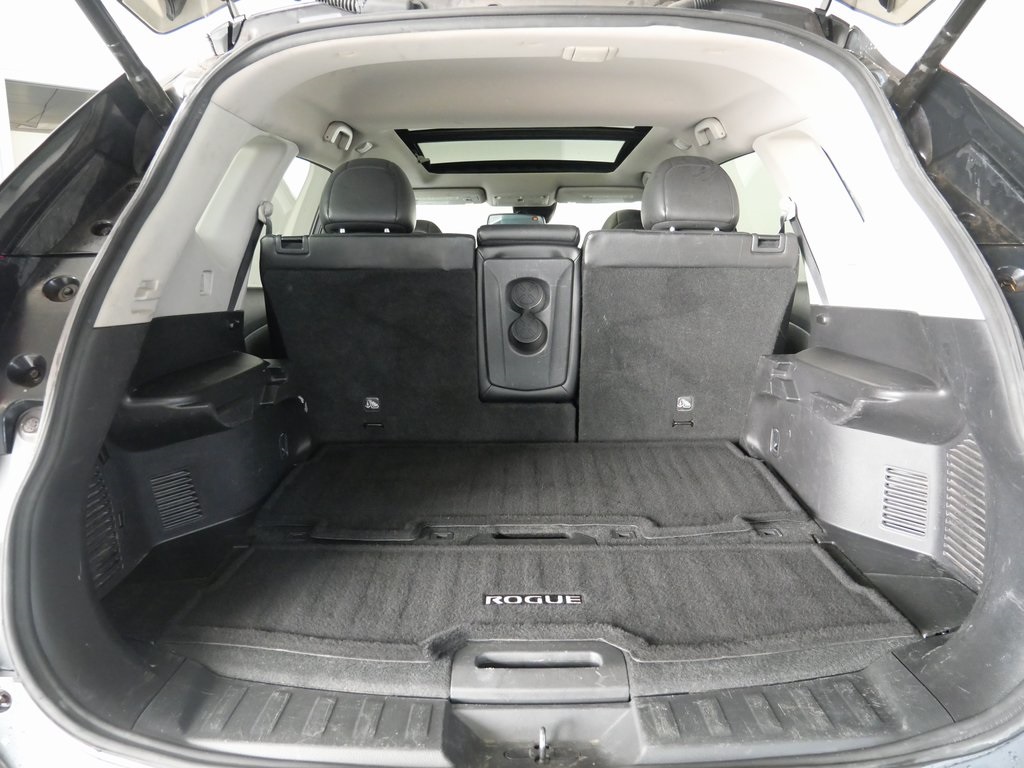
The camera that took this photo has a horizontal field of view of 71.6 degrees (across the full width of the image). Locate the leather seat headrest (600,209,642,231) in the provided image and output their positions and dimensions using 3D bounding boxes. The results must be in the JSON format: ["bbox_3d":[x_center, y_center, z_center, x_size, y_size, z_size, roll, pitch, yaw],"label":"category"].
[{"bbox_3d":[0.412,-0.490,2.410,0.260,0.200,0.120,0,17,0],"label":"leather seat headrest"}]

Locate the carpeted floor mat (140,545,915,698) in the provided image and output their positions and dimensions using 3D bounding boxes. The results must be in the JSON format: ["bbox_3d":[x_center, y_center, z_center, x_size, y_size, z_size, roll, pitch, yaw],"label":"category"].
[{"bbox_3d":[0.036,0.330,1.050,1.000,0.050,0.350,0,13,0],"label":"carpeted floor mat"}]

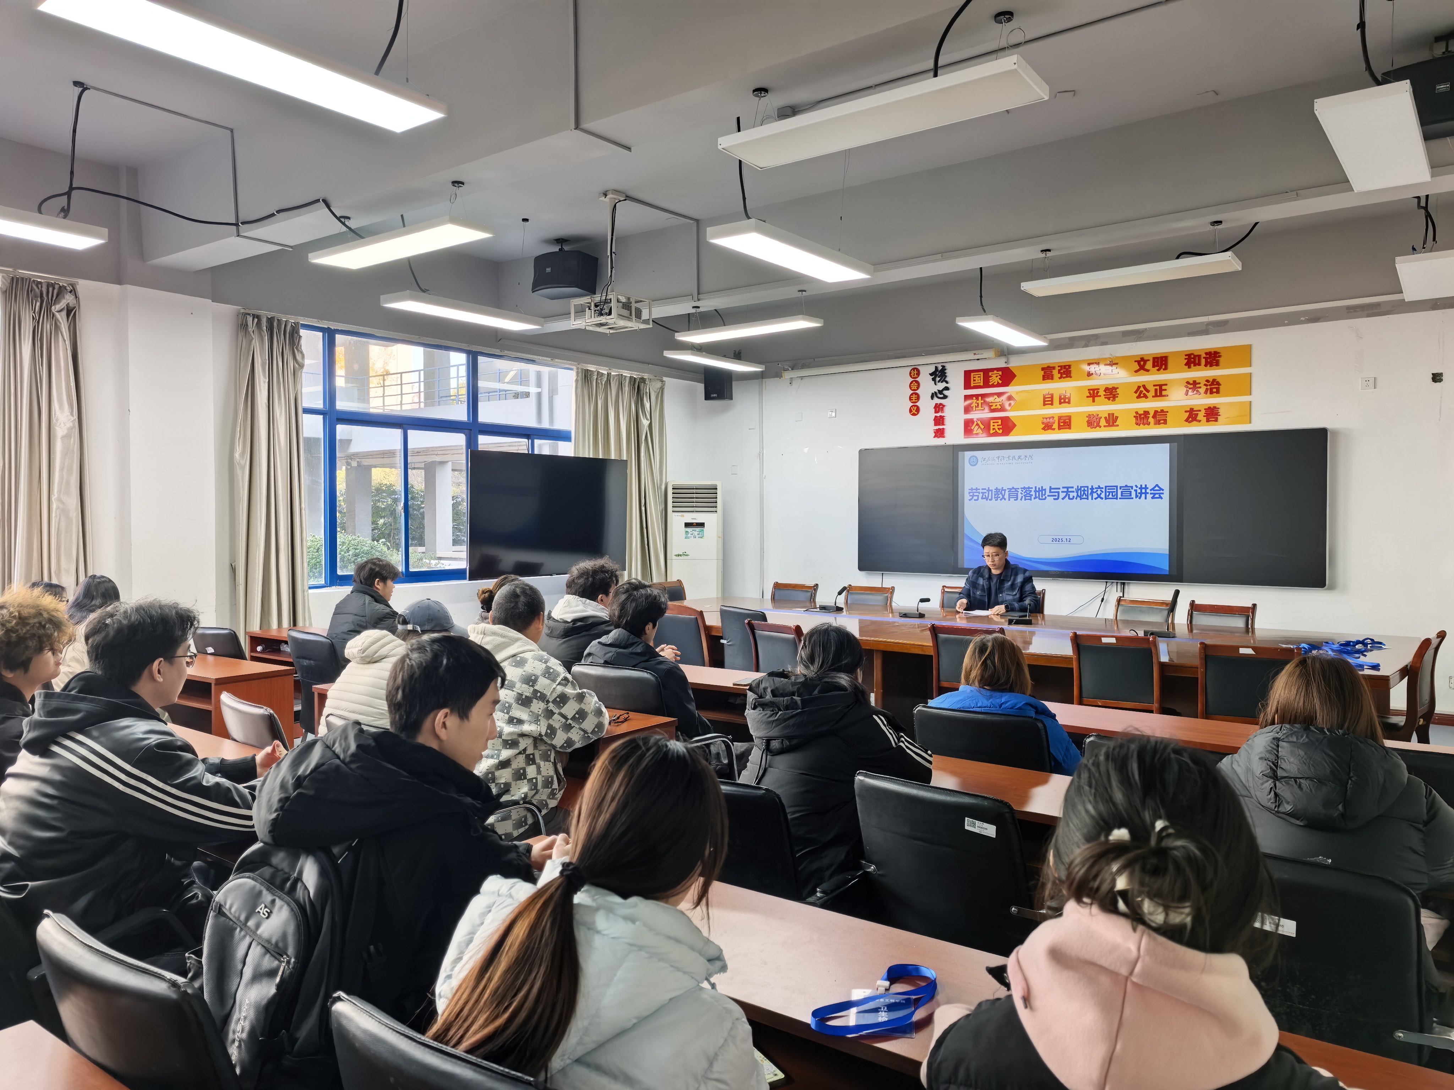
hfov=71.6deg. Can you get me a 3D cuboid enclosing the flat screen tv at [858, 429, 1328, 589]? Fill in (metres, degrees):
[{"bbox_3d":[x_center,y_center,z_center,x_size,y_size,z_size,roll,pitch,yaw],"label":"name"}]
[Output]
[{"bbox_3d":[2.921,-0.307,8.771,4.006,1.202,0.090,1,2,37],"label":"flat screen tv"}]

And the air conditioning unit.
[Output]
[{"bbox_3d":[-0.350,0.280,11.058,0.580,1.900,0.380,0,2,-1],"label":"air conditioning unit"}]

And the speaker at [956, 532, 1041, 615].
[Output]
[{"bbox_3d":[2.171,0.592,8.183,0.640,1.380,0.780,1,2,28],"label":"speaker"}]

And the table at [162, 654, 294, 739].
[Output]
[{"bbox_3d":[-3.015,1.003,5.480,1.750,0.750,0.410,1,2,36],"label":"table"}]

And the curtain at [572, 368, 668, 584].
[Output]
[{"bbox_3d":[-1.055,-0.294,10.070,0.170,2.810,1.300,1,2,37],"label":"curtain"}]

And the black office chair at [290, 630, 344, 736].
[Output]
[{"bbox_3d":[-2.136,0.941,5.800,0.550,0.890,0.580,1,2,41],"label":"black office chair"}]

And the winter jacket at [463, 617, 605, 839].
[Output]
[{"bbox_3d":[-0.618,0.589,3.209,0.530,0.690,0.500,1,2,39],"label":"winter jacket"}]

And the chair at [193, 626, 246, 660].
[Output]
[{"bbox_3d":[-2.889,0.931,6.205,0.550,0.890,0.580,1,2,30],"label":"chair"}]

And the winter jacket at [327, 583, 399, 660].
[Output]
[{"bbox_3d":[-1.841,0.559,5.310,0.540,0.700,0.500,1,2,44],"label":"winter jacket"}]

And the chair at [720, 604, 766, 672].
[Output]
[{"bbox_3d":[0.298,0.893,7.280,0.580,0.890,0.550,-2,2,-44],"label":"chair"}]

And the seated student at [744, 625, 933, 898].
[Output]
[{"bbox_3d":[0.309,0.809,2.682,0.520,1.200,0.720,1,2,37],"label":"seated student"}]

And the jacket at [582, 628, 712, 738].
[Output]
[{"bbox_3d":[-0.315,0.644,4.314,0.560,0.600,0.550,1,2,36],"label":"jacket"}]

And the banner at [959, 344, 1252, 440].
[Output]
[{"bbox_3d":[3.252,-1.323,8.901,2.491,0.644,0.020,1,2,38],"label":"banner"}]

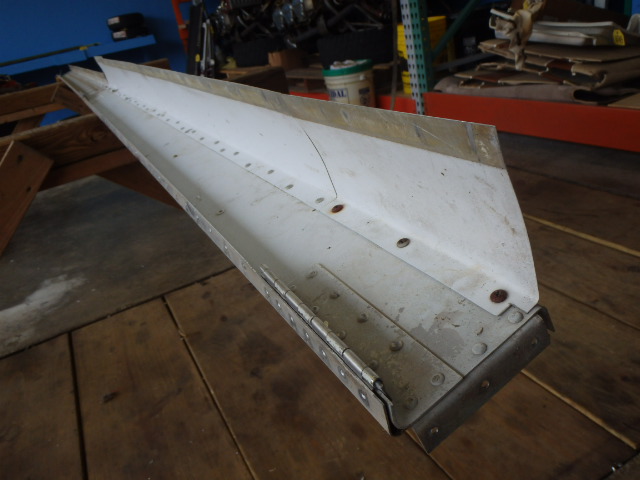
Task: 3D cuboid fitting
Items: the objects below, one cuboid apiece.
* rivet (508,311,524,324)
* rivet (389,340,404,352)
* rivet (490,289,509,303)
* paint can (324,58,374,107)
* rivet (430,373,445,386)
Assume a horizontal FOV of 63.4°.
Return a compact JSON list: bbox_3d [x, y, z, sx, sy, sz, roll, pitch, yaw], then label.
[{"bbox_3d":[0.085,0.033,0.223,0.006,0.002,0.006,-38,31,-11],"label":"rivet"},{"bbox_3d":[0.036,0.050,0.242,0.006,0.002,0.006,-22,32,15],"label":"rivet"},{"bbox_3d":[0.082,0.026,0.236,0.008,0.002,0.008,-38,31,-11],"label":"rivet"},{"bbox_3d":[0.197,-0.859,3.130,0.302,0.370,0.302,-9,26,4],"label":"paint can"},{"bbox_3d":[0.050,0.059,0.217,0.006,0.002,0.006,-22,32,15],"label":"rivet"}]

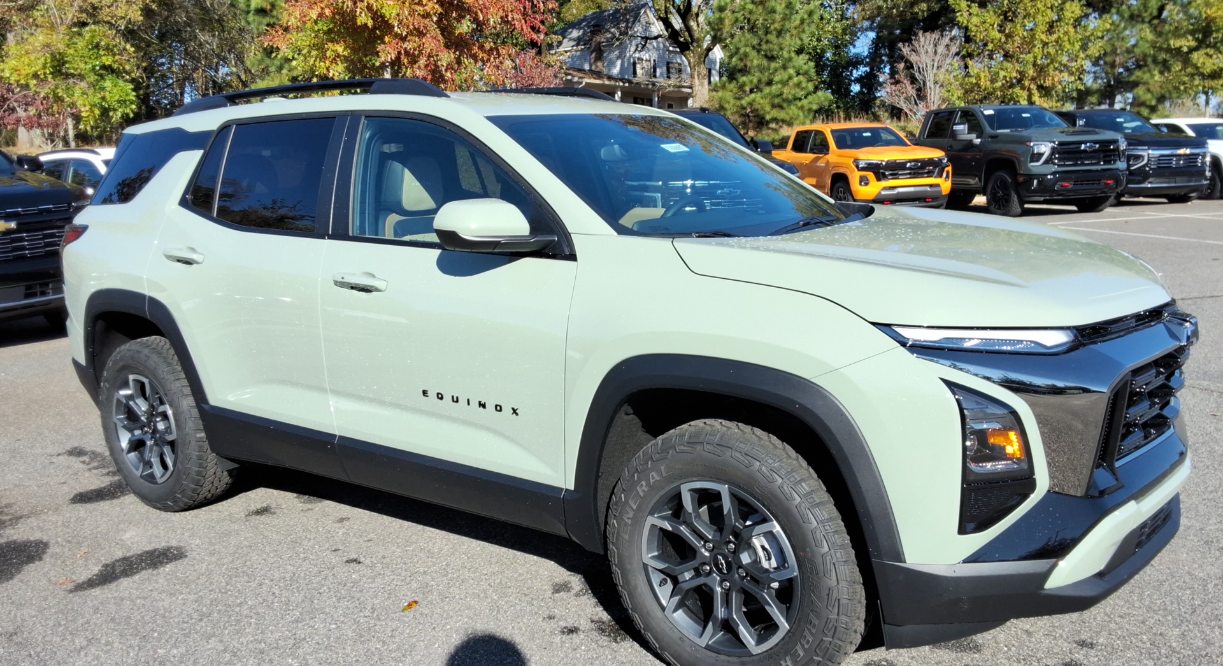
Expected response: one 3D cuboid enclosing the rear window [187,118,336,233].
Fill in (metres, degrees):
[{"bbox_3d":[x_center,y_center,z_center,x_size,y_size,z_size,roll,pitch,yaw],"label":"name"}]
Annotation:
[{"bbox_3d":[-1.288,-0.571,3.584,0.800,0.420,0.060,6,-9,34],"label":"rear window"}]

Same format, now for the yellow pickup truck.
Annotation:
[{"bbox_3d":[5.119,-3.579,21.321,1.960,1.880,5.400,-4,11,-11],"label":"yellow pickup truck"}]

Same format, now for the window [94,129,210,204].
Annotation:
[{"bbox_3d":[-1.896,-0.686,4.094,0.740,0.330,0.065,7,-9,41],"label":"window"}]

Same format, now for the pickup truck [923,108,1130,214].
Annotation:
[{"bbox_3d":[7.910,-3.704,20.919,2.100,2.060,6.250,-4,11,-11],"label":"pickup truck"}]

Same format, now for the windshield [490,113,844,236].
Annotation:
[{"bbox_3d":[0.248,-0.571,3.474,0.850,0.120,1.420,40,29,23],"label":"windshield"}]

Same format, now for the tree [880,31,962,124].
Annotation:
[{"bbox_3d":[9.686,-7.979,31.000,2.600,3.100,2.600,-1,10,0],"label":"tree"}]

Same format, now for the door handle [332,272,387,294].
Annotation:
[{"bbox_3d":[-0.802,-0.160,3.158,0.230,0.050,0.055,5,7,35],"label":"door handle"}]

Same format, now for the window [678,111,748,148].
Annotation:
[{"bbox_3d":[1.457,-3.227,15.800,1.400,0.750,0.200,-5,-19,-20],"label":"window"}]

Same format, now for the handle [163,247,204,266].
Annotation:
[{"bbox_3d":[-1.605,-0.287,3.713,0.245,0.068,0.060,6,13,34],"label":"handle"}]

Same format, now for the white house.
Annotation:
[{"bbox_3d":[1.800,-17.800,68.000,10.000,9.500,10.000,-6,11,-23],"label":"white house"}]

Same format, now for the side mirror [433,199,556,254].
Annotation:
[{"bbox_3d":[-0.326,-0.302,2.751,0.200,0.160,0.260,5,12,35],"label":"side mirror"}]

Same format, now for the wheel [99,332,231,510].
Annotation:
[{"bbox_3d":[-1.872,0.381,4.178,0.735,0.735,0.240,6,13,34],"label":"wheel"}]

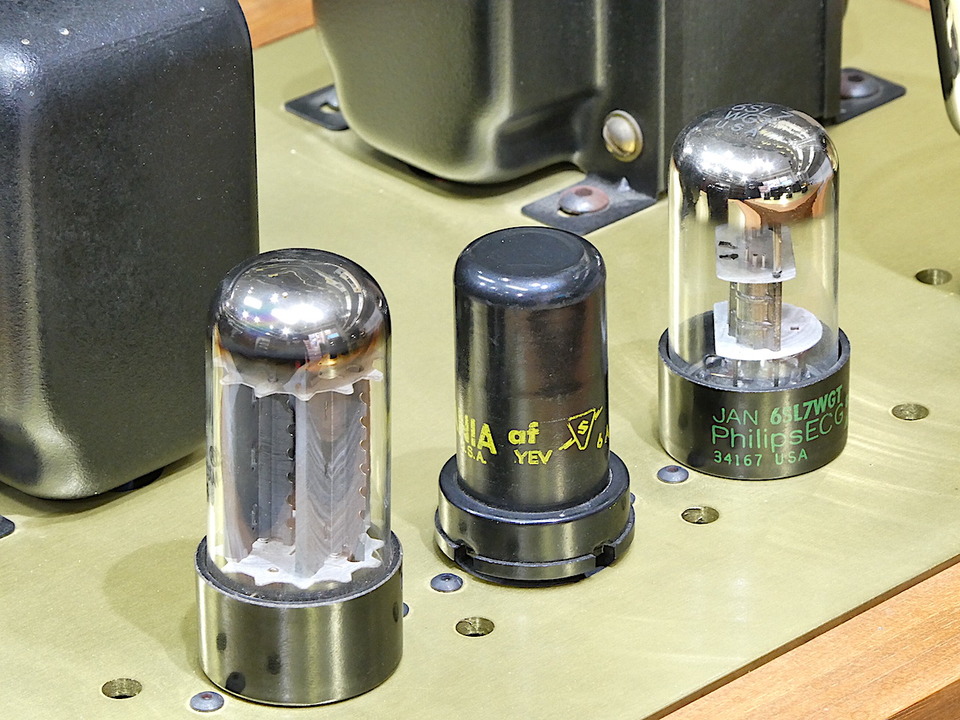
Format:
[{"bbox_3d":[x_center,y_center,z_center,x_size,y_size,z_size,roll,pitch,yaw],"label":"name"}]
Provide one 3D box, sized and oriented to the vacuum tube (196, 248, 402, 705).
[{"bbox_3d":[-0.029,0.016,0.873,0.032,0.070,0.032,-1,28,0],"label":"vacuum tube"}]

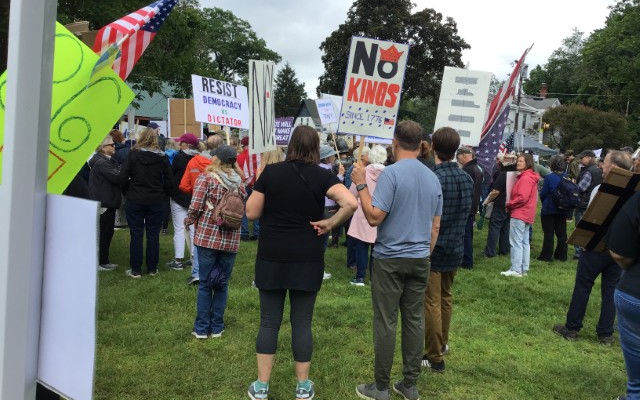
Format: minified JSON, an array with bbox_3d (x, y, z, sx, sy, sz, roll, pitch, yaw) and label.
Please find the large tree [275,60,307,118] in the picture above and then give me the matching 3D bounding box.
[{"bbox_3d":[-3.815,-9.887,64.488,5.200,10.995,5.200,3,5,0],"label":"large tree"}]

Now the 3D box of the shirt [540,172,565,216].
[{"bbox_3d":[3.687,-0.095,9.050,0.460,0.670,0.320,-2,7,-45],"label":"shirt"}]

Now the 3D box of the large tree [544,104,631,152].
[{"bbox_3d":[17.604,-3.570,38.230,5.600,5.550,5.400,3,5,0],"label":"large tree"}]

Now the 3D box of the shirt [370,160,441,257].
[{"bbox_3d":[0.545,0.056,3.570,0.460,0.610,0.320,1,5,-20],"label":"shirt"}]

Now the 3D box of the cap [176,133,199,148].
[{"bbox_3d":[-1.649,-0.742,7.150,0.270,0.150,0.180,5,5,17],"label":"cap"}]

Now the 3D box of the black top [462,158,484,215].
[{"bbox_3d":[2.065,-0.190,8.050,0.520,0.740,0.340,-2,7,-43],"label":"black top"}]

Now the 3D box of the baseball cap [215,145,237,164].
[{"bbox_3d":[-0.771,-0.369,4.650,0.180,0.150,0.260,-1,13,-38],"label":"baseball cap"}]

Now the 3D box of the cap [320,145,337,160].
[{"bbox_3d":[0.087,-0.589,7.100,0.270,0.150,0.200,-8,6,-23],"label":"cap"}]

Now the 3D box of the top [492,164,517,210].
[{"bbox_3d":[3.026,-0.195,9.300,0.340,0.740,0.500,6,6,31],"label":"top"}]

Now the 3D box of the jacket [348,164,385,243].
[{"bbox_3d":[0.579,0.047,6.700,0.520,0.830,0.360,-1,6,-42],"label":"jacket"}]

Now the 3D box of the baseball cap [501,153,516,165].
[{"bbox_3d":[2.993,-0.651,9.100,0.190,0.160,0.260,1,5,-24],"label":"baseball cap"}]

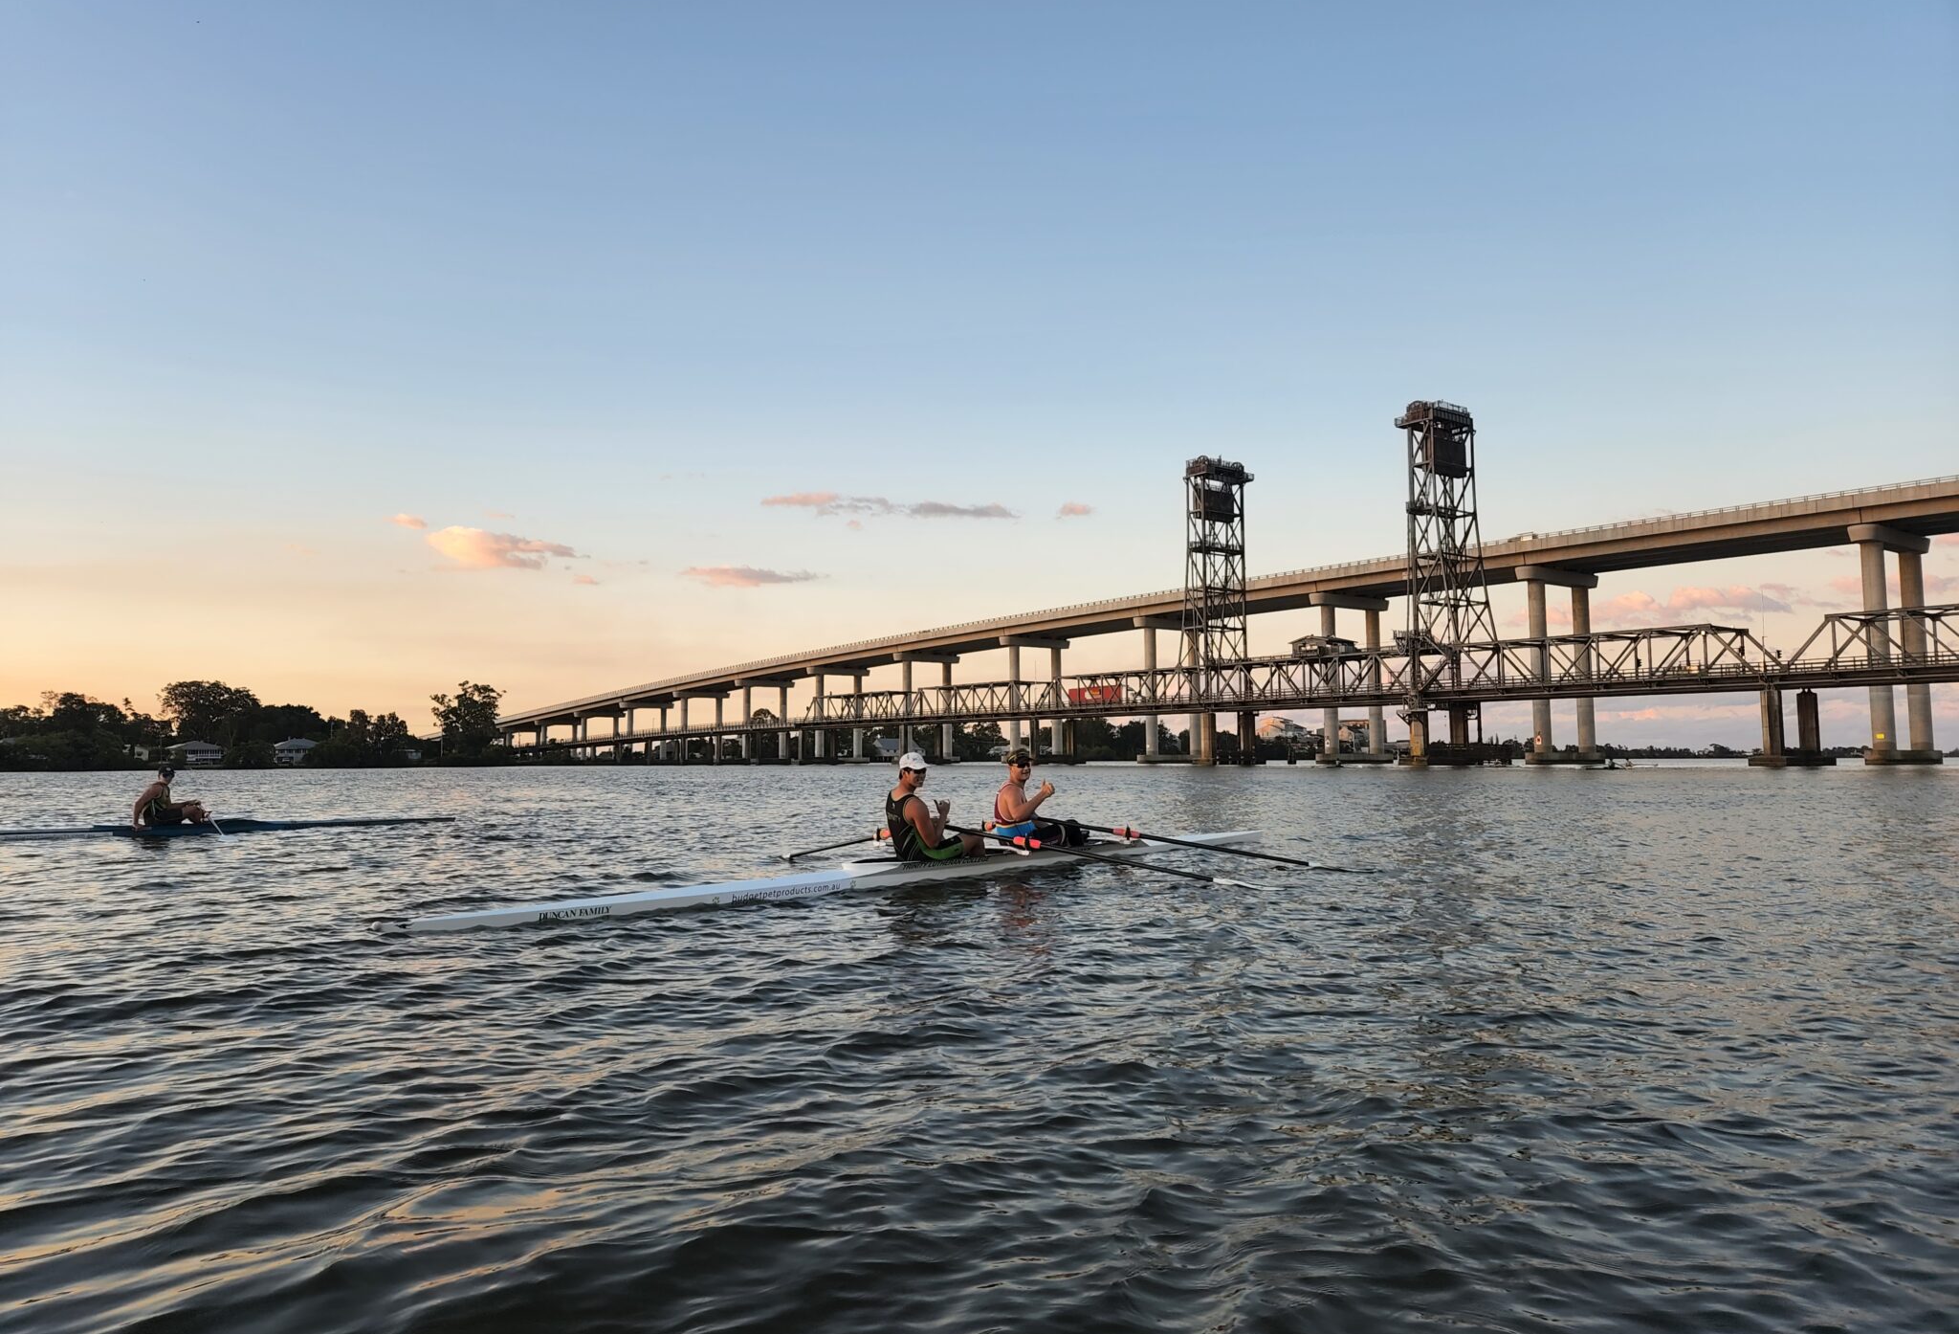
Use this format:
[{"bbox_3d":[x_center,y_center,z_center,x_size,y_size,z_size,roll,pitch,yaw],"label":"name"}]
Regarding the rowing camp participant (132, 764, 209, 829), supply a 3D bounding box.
[{"bbox_3d":[-10.661,1.679,17.043,1.000,0.810,0.550,4,-6,-42],"label":"rowing camp participant"}]

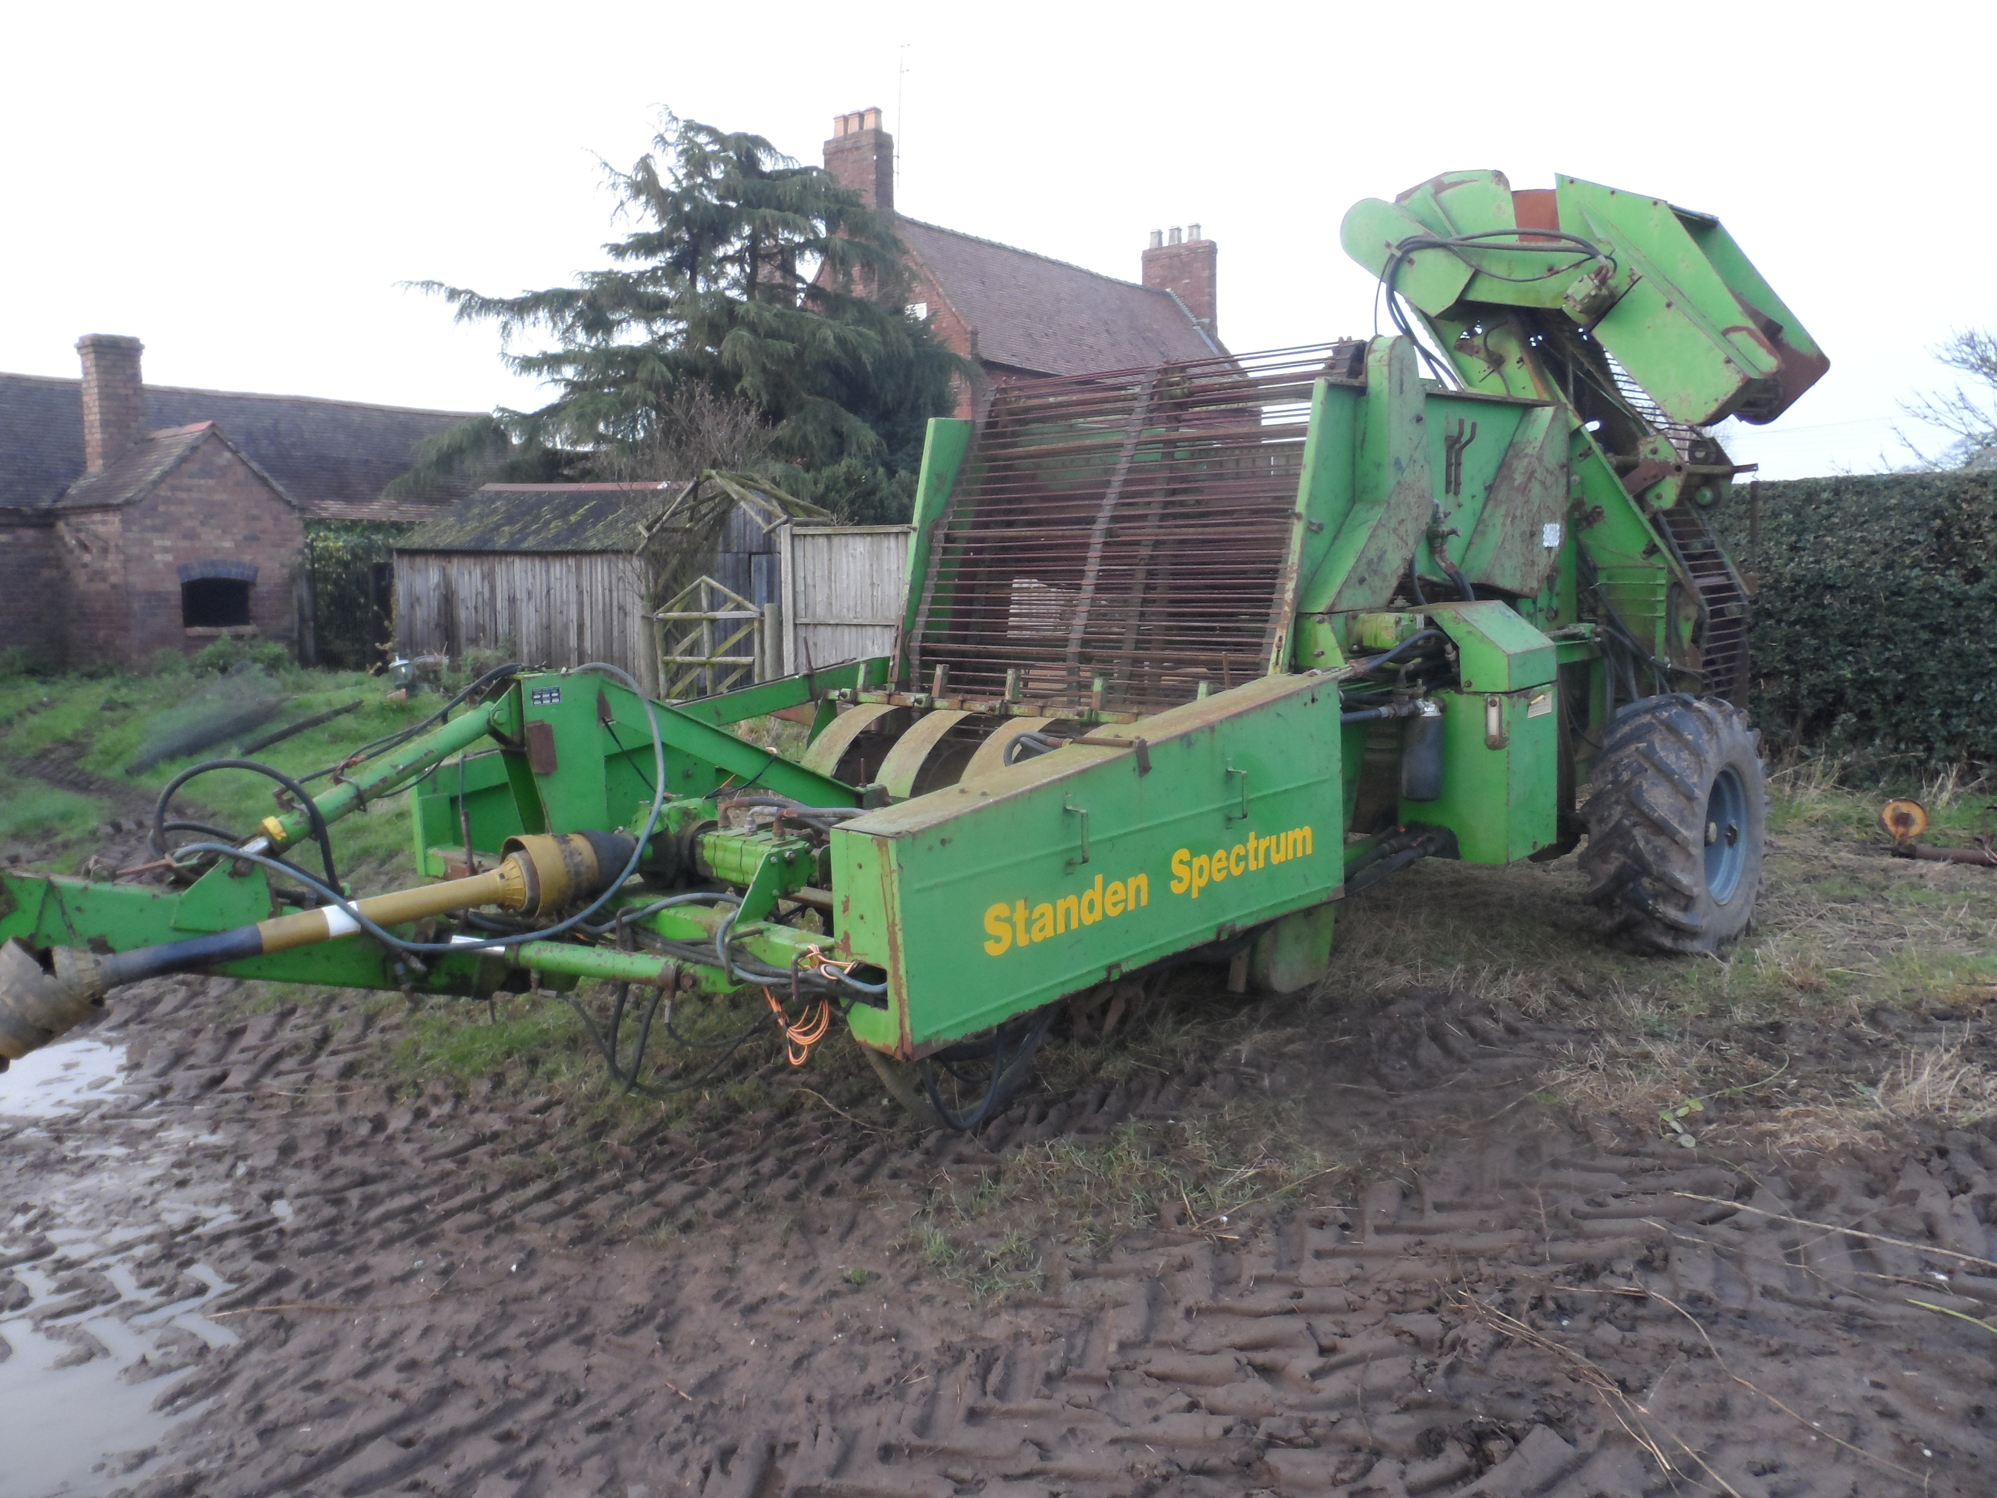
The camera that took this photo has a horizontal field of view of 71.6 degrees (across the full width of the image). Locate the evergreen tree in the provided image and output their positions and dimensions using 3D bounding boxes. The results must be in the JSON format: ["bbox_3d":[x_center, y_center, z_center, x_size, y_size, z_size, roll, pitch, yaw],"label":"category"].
[{"bbox_3d":[-4.803,-5.540,21.500,8.500,8.100,7.600,1,8,0],"label":"evergreen tree"}]

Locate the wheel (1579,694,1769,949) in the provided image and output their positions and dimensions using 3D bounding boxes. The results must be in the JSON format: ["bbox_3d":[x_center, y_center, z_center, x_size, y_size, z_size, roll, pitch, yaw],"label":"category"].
[{"bbox_3d":[2.888,0.326,5.913,0.430,1.069,1.080,8,11,43],"label":"wheel"}]

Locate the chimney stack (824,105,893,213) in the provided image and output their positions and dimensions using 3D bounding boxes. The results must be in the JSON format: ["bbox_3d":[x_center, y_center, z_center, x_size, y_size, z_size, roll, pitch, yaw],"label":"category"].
[{"bbox_3d":[-3.062,-12.874,30.300,1.580,2.000,0.520,7,10,39],"label":"chimney stack"}]

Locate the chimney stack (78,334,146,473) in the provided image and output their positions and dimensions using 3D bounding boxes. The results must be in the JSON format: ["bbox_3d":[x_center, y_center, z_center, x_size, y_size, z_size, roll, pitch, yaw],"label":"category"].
[{"bbox_3d":[-11.015,-4.267,17.200,0.620,1.607,0.550,8,11,44],"label":"chimney stack"}]

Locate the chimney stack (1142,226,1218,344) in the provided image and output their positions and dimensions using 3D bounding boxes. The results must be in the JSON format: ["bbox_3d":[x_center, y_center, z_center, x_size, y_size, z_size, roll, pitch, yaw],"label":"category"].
[{"bbox_3d":[5.040,-12.928,38.700,2.100,3.000,0.500,7,10,39],"label":"chimney stack"}]

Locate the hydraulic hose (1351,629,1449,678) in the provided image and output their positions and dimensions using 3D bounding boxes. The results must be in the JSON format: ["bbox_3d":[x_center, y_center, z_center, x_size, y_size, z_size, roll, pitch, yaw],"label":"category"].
[{"bbox_3d":[1.407,-0.336,4.850,0.120,0.200,0.500,7,10,38],"label":"hydraulic hose"}]

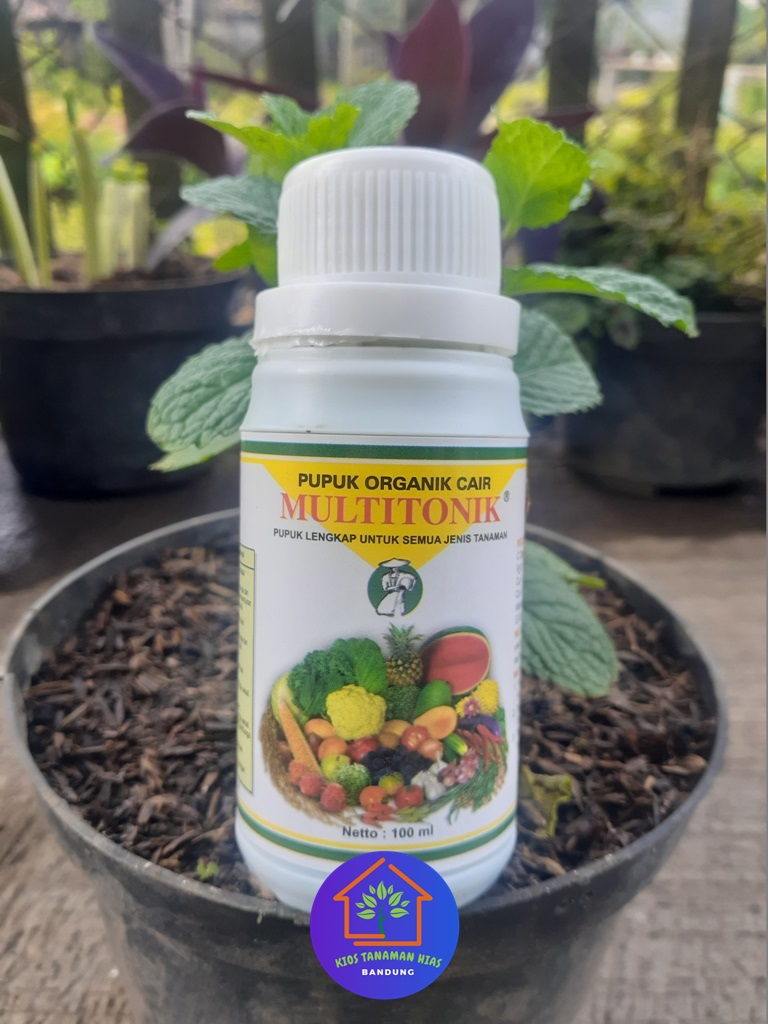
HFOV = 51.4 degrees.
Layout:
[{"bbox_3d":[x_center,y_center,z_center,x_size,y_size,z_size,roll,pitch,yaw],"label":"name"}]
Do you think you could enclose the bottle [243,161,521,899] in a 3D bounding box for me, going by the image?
[{"bbox_3d":[0.000,0.003,0.129,0.046,0.110,0.046,1,5,-6],"label":"bottle"}]

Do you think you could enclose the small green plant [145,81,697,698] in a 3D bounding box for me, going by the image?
[{"bbox_3d":[0.009,-0.021,0.179,0.118,0.130,0.090,1,23,0],"label":"small green plant"}]

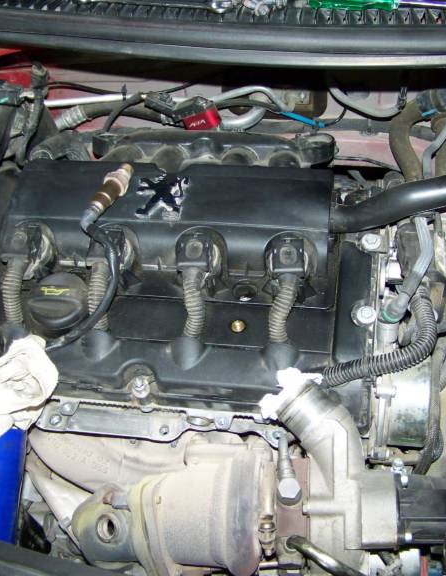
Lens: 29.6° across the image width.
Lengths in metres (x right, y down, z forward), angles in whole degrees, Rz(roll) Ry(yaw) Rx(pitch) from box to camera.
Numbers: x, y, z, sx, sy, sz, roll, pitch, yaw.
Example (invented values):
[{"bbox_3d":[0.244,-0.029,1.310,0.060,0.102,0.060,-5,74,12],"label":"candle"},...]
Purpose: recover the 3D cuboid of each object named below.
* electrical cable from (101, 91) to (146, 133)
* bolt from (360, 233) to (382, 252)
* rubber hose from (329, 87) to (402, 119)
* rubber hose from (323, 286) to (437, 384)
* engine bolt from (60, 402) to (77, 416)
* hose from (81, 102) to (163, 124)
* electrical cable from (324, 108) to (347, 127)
[{"bbox_3d":[-0.112,-0.197,0.953,0.053,0.049,0.021,0,53,0],"label":"electrical cable"},{"bbox_3d":[0.143,-0.044,0.815,0.020,0.015,0.020,-2,60,2],"label":"bolt"},{"bbox_3d":[0.161,-0.209,0.950,0.083,0.035,0.018,3,63,9],"label":"rubber hose"},{"bbox_3d":[0.146,0.045,0.802,0.121,0.037,0.100,0,53,0],"label":"rubber hose"},{"bbox_3d":[-0.144,0.113,0.785,0.016,0.011,0.016,4,73,6],"label":"engine bolt"},{"bbox_3d":[-0.112,-0.195,0.930,0.090,0.024,0.020,3,63,9],"label":"hose"},{"bbox_3d":[0.126,-0.191,0.935,0.027,0.020,0.012,3,63,9],"label":"electrical cable"}]

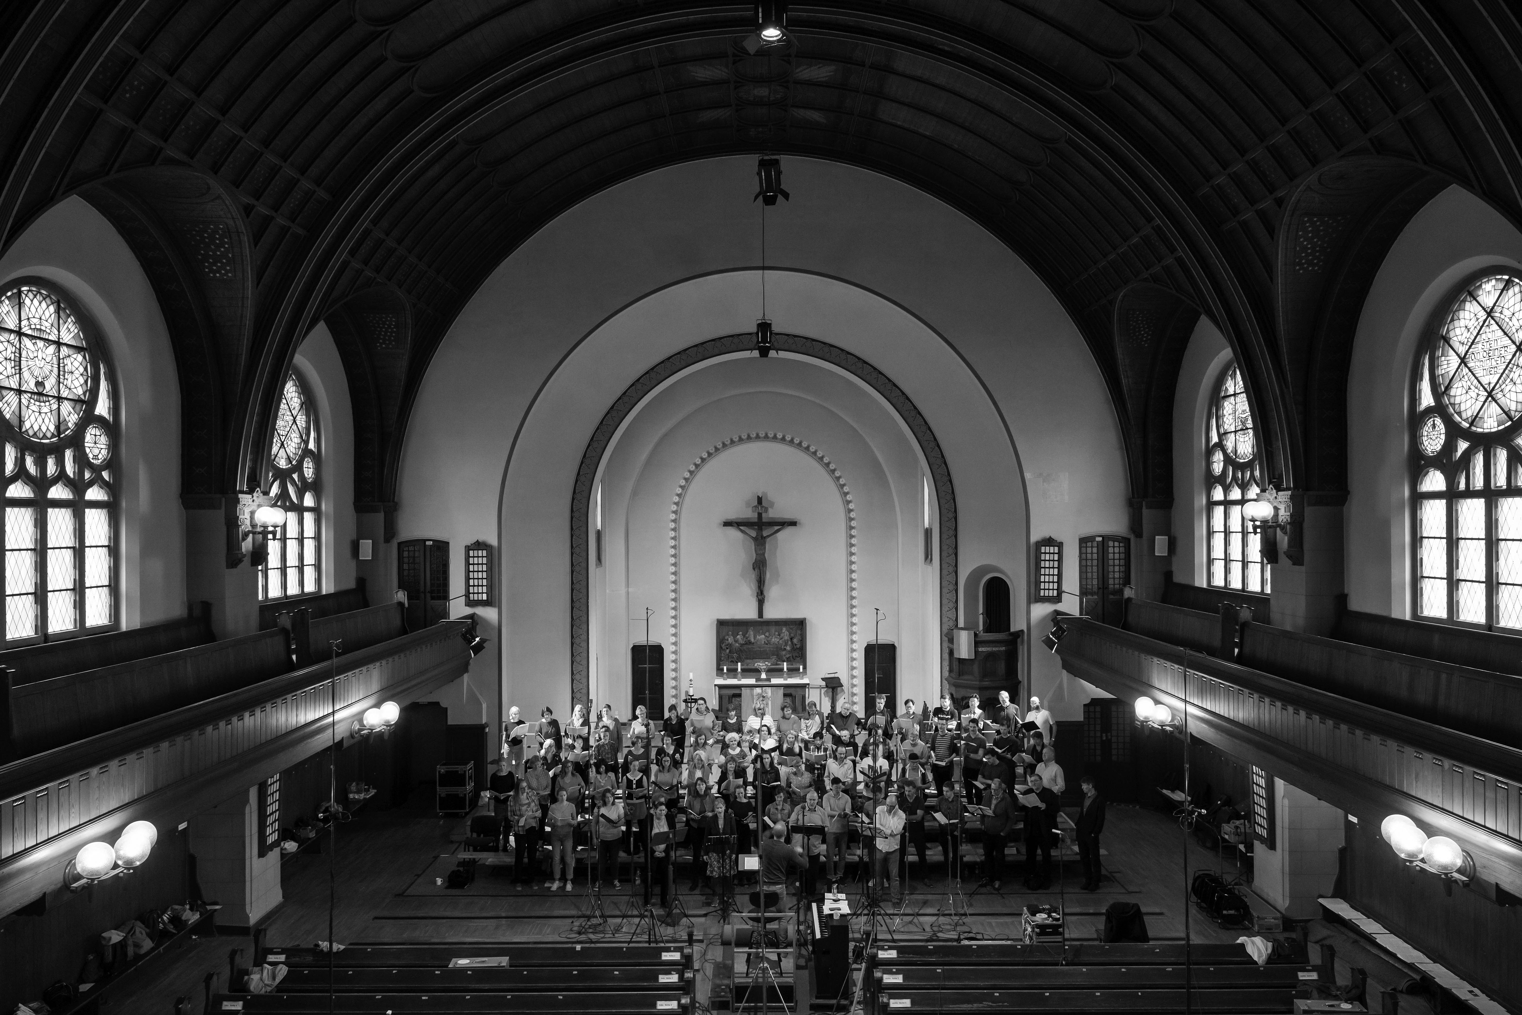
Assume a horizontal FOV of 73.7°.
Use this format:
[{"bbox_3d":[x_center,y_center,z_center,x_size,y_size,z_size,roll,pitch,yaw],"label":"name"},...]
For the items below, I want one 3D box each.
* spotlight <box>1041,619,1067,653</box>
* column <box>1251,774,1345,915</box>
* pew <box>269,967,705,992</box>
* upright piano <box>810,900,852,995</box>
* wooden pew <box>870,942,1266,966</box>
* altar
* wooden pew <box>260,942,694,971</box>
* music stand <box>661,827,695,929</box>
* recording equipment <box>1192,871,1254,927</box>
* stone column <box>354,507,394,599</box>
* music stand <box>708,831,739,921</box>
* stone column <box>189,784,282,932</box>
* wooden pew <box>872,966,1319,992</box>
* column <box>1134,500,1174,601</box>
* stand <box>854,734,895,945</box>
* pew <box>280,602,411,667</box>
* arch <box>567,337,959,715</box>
[{"bbox_3d":[6.113,2.675,21.167,0.400,0.420,0.550,-1,29,46],"label":"spotlight"},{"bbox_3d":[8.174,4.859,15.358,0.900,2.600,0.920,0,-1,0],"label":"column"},{"bbox_3d":[-3.489,5.746,11.912,5.337,1.000,0.540,0,-1,0],"label":"pew"},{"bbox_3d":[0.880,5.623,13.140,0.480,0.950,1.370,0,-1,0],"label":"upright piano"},{"bbox_3d":[3.984,5.707,12.470,5.337,1.000,0.540,0,-1,0],"label":"wooden pew"},{"bbox_3d":[0.045,5.068,26.736,2.550,1.050,1.000,0,-1,0],"label":"altar"},{"bbox_3d":[-3.489,5.752,12.481,5.337,1.000,0.540,0,-1,0],"label":"wooden pew"},{"bbox_3d":[-1.292,5.541,15.279,0.560,1.420,0.500,0,-1,-27],"label":"music stand"},{"bbox_3d":[7.018,5.940,15.381,0.500,0.550,1.050,0,-1,0],"label":"recording equipment"},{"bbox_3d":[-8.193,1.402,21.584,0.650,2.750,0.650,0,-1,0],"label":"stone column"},{"bbox_3d":[-0.569,5.595,15.343,0.500,1.340,0.500,0,-1,0],"label":"music stand"},{"bbox_3d":[-7.978,4.862,15.568,0.895,2.900,1.322,0,-1,0],"label":"stone column"},{"bbox_3d":[3.978,5.686,11.977,5.300,0.980,0.600,0,-1,0],"label":"wooden pew"},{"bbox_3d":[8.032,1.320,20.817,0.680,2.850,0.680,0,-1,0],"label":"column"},{"bbox_3d":[1.654,4.763,14.689,0.700,2.950,0.700,0,-1,0],"label":"stand"},{"bbox_3d":[-7.208,2.357,18.521,0.600,1.200,4.900,0,-1,0],"label":"pew"},{"bbox_3d":[0.054,0.790,22.342,8.500,9.300,0.400,0,-1,0],"label":"arch"}]

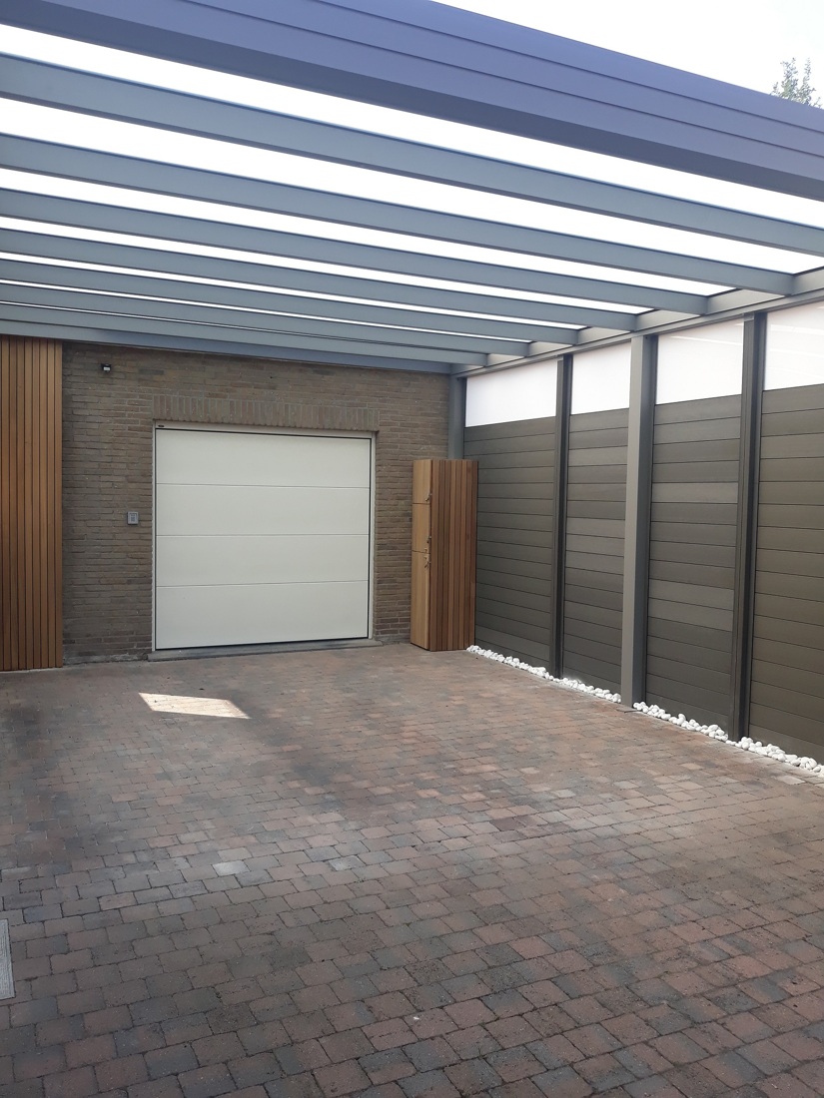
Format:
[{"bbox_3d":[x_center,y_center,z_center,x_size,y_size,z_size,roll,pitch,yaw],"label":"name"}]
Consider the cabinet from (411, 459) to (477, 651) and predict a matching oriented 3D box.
[{"bbox_3d":[0.354,0.062,9.287,0.509,2.005,0.530,0,4,-23],"label":"cabinet"}]

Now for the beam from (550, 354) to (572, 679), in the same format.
[{"bbox_3d":[1.358,-0.265,7.750,0.110,2.920,0.085,-1,4,-29],"label":"beam"}]

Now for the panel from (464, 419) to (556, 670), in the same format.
[{"bbox_3d":[0.967,-0.053,8.564,0.035,2.422,1.710,-1,4,-29],"label":"panel"}]

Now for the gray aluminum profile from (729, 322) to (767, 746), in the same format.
[{"bbox_3d":[2.332,-0.132,5.953,0.120,2.955,0.086,-1,4,-29],"label":"gray aluminum profile"}]

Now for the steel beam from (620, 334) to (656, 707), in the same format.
[{"bbox_3d":[1.815,-0.197,6.843,0.140,2.945,0.135,-1,4,-29],"label":"steel beam"}]

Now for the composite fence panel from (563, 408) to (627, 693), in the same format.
[{"bbox_3d":[1.632,0.033,7.351,0.035,2.432,0.920,-1,4,-29],"label":"composite fence panel"}]

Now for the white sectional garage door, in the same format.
[{"bbox_3d":[-1.457,-0.096,8.731,2.260,2.126,0.045,-1,4,-29],"label":"white sectional garage door"}]

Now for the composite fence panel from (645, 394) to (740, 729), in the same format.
[{"bbox_3d":[2.135,0.096,6.434,0.035,2.437,0.923,-1,4,-29],"label":"composite fence panel"}]

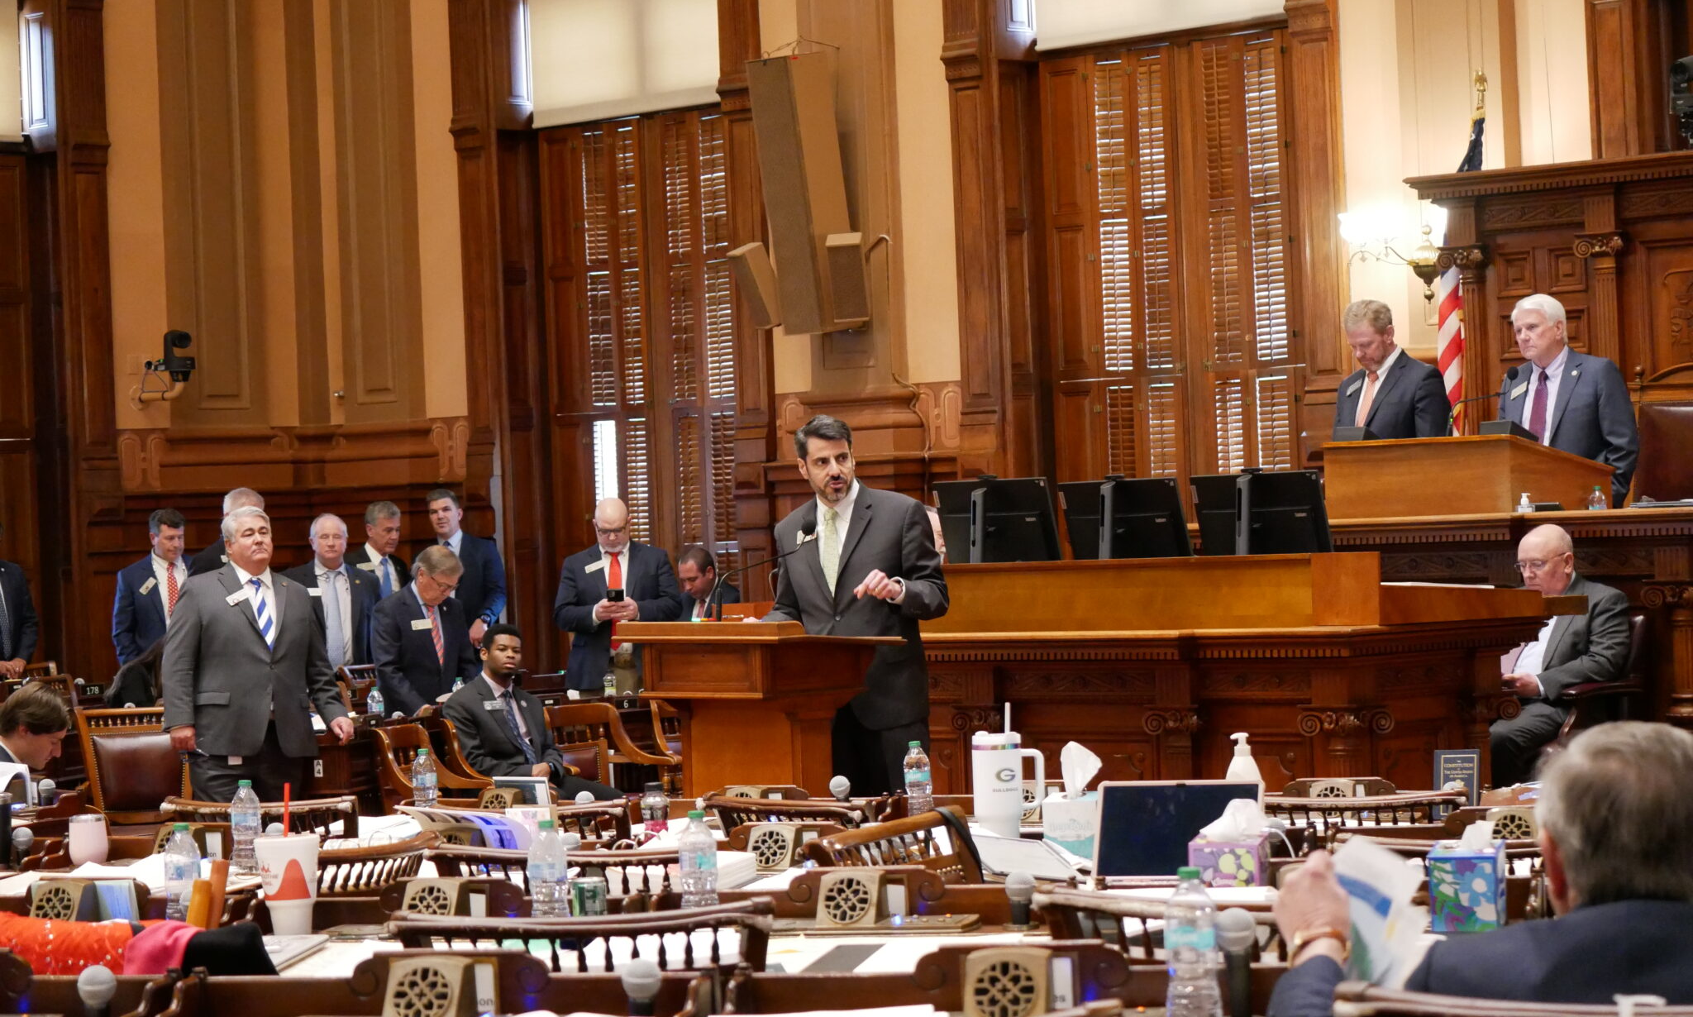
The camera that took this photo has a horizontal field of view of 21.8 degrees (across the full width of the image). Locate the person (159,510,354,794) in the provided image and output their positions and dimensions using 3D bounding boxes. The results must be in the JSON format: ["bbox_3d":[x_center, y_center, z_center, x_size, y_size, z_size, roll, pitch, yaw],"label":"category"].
[{"bbox_3d":[-2.127,0.870,15.900,0.610,1.760,0.400,-2,0,-30],"label":"person"}]

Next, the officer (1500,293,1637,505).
[{"bbox_3d":[2.720,0.096,16.498,0.560,1.800,0.390,-2,0,41],"label":"officer"}]

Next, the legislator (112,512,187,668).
[{"bbox_3d":[-3.293,0.884,21.298,0.540,1.770,0.360,-2,0,-25],"label":"legislator"}]

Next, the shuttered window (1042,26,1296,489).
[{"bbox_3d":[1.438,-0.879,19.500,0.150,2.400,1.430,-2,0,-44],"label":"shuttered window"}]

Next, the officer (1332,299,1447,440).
[{"bbox_3d":[2.101,0.104,16.698,0.530,1.790,0.380,-2,0,41],"label":"officer"}]

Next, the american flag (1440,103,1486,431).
[{"bbox_3d":[2.415,-0.697,17.200,0.300,1.800,0.350,-2,0,-41],"label":"american flag"}]

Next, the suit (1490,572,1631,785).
[{"bbox_3d":[2.346,0.721,14.700,0.700,1.000,0.540,-2,0,-35],"label":"suit"}]

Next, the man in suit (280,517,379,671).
[{"bbox_3d":[-2.443,0.900,21.198,0.540,1.750,0.350,-2,0,-8],"label":"man in suit"}]

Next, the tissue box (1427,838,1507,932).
[{"bbox_3d":[1.025,0.624,7.270,0.112,0.125,0.112,-2,5,16],"label":"tissue box"}]

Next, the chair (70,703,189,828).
[{"bbox_3d":[-2.599,1.230,16.500,0.580,1.000,0.600,-2,0,-25],"label":"chair"}]

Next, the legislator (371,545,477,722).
[{"bbox_3d":[-1.730,0.956,18.200,0.580,1.600,0.550,-2,0,-37],"label":"legislator"}]

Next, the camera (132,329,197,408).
[{"bbox_3d":[-3.459,-0.710,22.300,0.330,0.390,0.300,-2,0,-14],"label":"camera"}]

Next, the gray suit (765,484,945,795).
[{"bbox_3d":[0.041,0.686,12.900,0.520,1.500,0.400,-2,0,30],"label":"gray suit"}]

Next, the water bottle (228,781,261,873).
[{"bbox_3d":[-1.368,0.729,10.050,0.069,0.215,0.069,-2,0,0],"label":"water bottle"}]

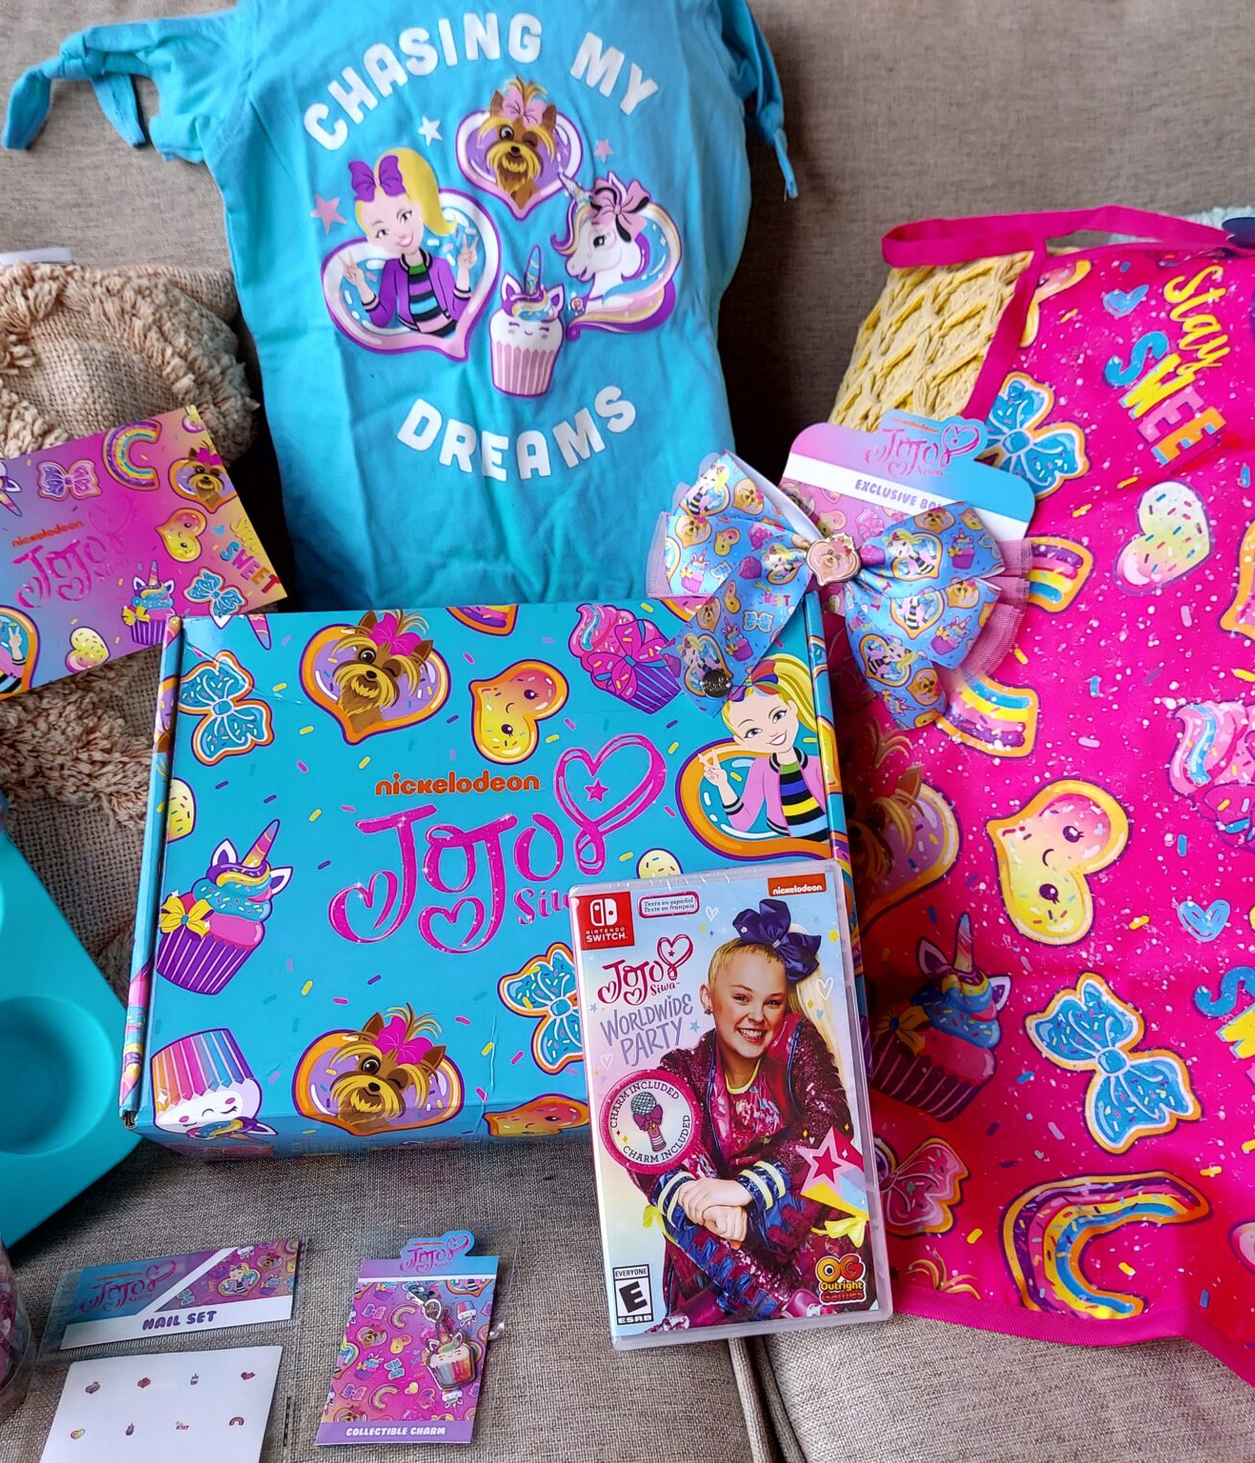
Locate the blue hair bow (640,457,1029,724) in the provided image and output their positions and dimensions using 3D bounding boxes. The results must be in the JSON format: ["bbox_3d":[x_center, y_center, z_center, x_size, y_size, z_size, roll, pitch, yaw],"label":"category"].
[{"bbox_3d":[0.092,-0.062,0.622,0.162,0.112,0.045,12,-15,3],"label":"blue hair bow"}]

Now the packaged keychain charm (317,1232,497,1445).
[{"bbox_3d":[-0.079,0.223,0.526,0.054,0.006,0.097,-1,25,2],"label":"packaged keychain charm"}]

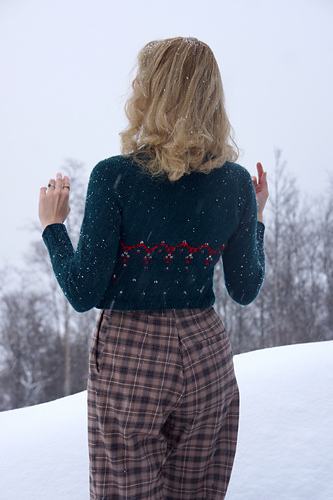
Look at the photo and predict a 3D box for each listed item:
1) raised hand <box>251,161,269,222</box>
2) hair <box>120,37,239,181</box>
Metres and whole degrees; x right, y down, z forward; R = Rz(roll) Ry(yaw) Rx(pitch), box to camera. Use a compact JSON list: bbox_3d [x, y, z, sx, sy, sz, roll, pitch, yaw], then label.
[{"bbox_3d":[0.244,-0.152,2.760,0.060,0.160,0.080,1,-1,-32],"label":"raised hand"},{"bbox_3d":[0.032,-0.349,2.570,0.275,0.350,0.260,0,-1,-21],"label":"hair"}]

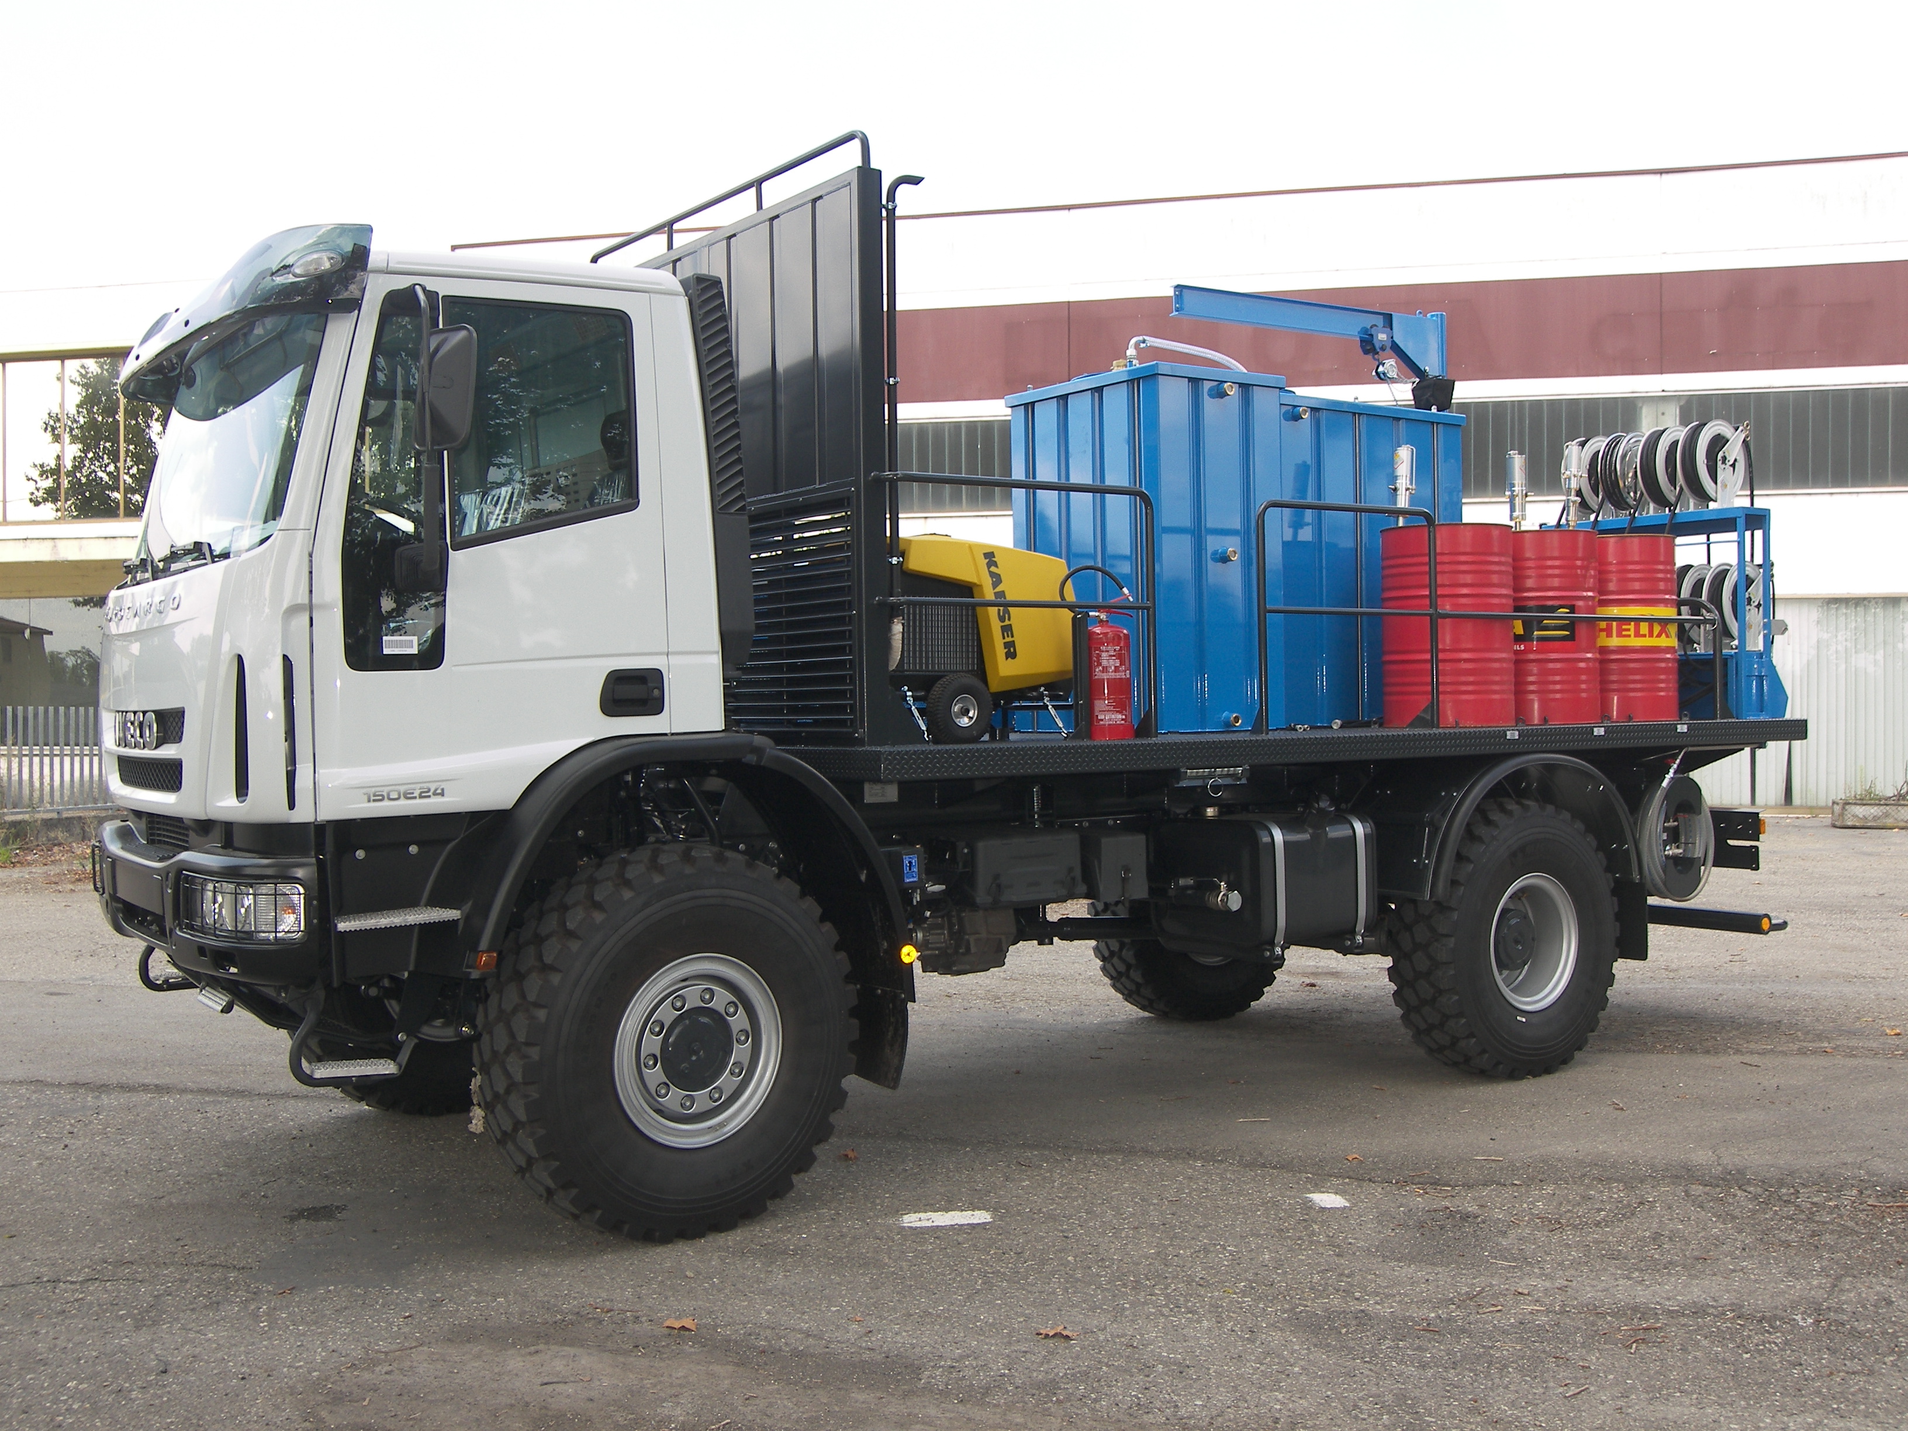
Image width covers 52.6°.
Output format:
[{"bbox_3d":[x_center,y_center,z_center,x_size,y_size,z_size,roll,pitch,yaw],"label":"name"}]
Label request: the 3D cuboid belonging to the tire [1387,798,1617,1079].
[{"bbox_3d":[2.469,0.988,8.625,1.220,1.220,0.370,-1,1,-36],"label":"tire"}]

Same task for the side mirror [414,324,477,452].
[{"bbox_3d":[-1.448,-0.938,5.520,0.200,0.370,0.110,0,1,42],"label":"side mirror"}]

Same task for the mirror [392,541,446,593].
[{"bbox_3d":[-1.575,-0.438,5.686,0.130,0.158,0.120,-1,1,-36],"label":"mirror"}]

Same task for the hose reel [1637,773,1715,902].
[{"bbox_3d":[3.488,0.593,9.398,0.590,0.620,0.160,-1,1,-36],"label":"hose reel"}]

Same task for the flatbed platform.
[{"bbox_3d":[1.309,0.117,9.078,5.560,0.115,2.450,-1,1,-36],"label":"flatbed platform"}]

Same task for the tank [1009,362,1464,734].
[{"bbox_3d":[1.371,-0.728,9.210,1.980,1.570,1.065,-1,1,-36],"label":"tank"}]

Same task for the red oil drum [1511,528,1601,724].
[{"bbox_3d":[2.731,-0.404,9.093,0.590,0.883,0.590,-1,1,-36],"label":"red oil drum"}]

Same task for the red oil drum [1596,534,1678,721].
[{"bbox_3d":[3.230,-0.414,9.450,0.590,0.883,0.590,-1,1,-36],"label":"red oil drum"}]

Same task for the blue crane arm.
[{"bbox_3d":[1.756,-1.862,9.310,1.860,0.360,0.160,-1,1,-36],"label":"blue crane arm"}]

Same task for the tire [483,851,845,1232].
[{"bbox_3d":[-0.899,1.032,6.195,1.220,1.220,0.370,-1,1,-38],"label":"tire"}]

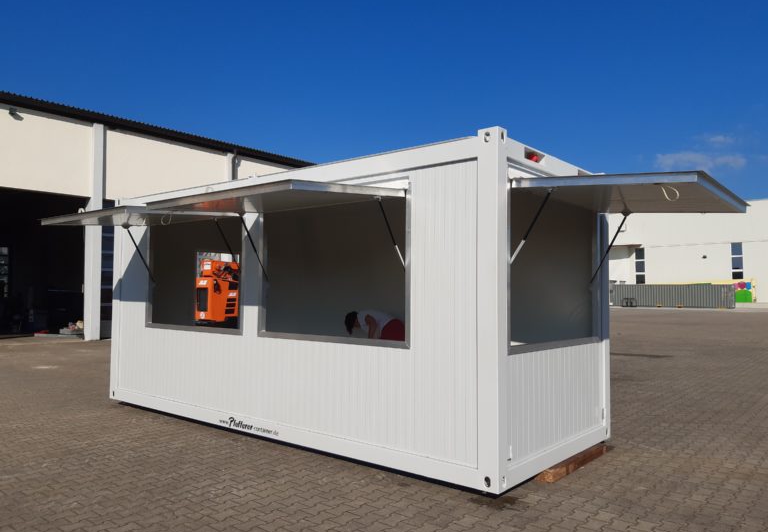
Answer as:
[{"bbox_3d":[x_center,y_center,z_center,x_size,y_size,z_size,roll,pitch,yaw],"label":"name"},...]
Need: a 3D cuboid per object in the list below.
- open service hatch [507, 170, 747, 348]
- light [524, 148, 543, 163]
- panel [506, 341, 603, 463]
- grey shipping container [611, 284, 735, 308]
[{"bbox_3d":[2.104,0.045,4.814,1.380,1.390,2.120,-2,-4,40],"label":"open service hatch"},{"bbox_3d":[1.264,-0.932,4.877,0.090,0.100,0.220,-2,-4,40],"label":"light"},{"bbox_3d":[1.571,1.159,5.162,0.060,0.860,2.060,-2,-4,40],"label":"panel"},{"bbox_3d":[32.450,3.403,65.174,12.192,2.591,2.438,-2,-4,34],"label":"grey shipping container"}]

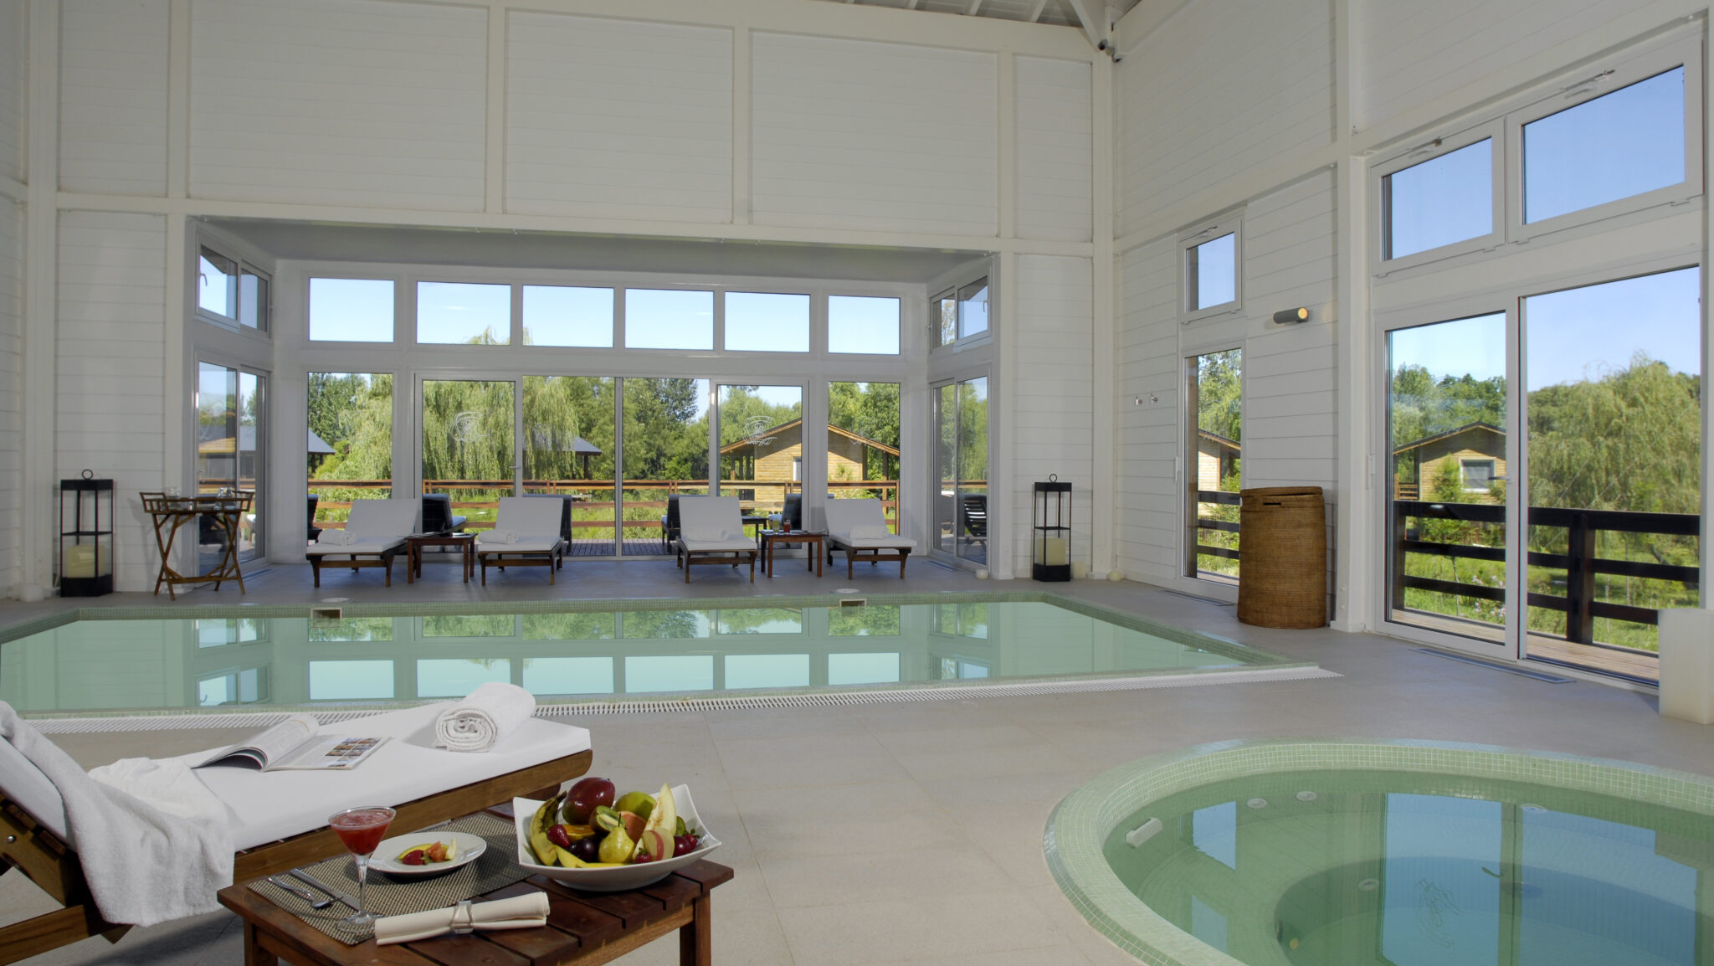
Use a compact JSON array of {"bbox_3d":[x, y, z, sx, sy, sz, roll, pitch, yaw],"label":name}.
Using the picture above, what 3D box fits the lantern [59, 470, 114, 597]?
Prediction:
[{"bbox_3d":[-6.495,0.421,8.432,0.270,1.060,0.270,0,1,-12],"label":"lantern"}]

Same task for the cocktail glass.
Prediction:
[{"bbox_3d":[-0.725,0.566,1.462,0.088,0.157,0.088,0,1,-12],"label":"cocktail glass"}]

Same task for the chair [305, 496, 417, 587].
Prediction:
[{"bbox_3d":[-4.914,0.575,10.026,0.670,0.810,1.763,0,1,-14],"label":"chair"}]

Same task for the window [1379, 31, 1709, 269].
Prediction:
[{"bbox_3d":[3.970,-1.862,6.083,0.080,0.803,2.343,0,1,-11],"label":"window"}]

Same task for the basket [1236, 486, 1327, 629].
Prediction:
[{"bbox_3d":[3.006,0.517,7.053,0.575,0.939,0.575,1,1,35],"label":"basket"}]

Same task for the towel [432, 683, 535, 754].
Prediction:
[{"bbox_3d":[-0.944,0.591,2.567,0.145,0.112,0.330,0,1,-2],"label":"towel"}]

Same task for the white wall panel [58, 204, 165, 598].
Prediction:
[{"bbox_3d":[-6.628,-0.710,8.897,0.860,3.368,0.050,0,1,-11],"label":"white wall panel"}]

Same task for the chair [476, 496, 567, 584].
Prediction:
[{"bbox_3d":[-3.312,0.558,9.999,0.678,0.758,1.823,0,1,-14],"label":"chair"}]

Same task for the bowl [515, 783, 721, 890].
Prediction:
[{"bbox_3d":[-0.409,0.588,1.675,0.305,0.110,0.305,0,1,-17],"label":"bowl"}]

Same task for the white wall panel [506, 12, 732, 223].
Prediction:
[{"bbox_3d":[-2.279,-3.523,9.689,2.152,1.938,0.050,0,1,-11],"label":"white wall panel"}]

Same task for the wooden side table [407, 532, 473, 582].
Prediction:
[{"bbox_3d":[-4.161,0.753,10.036,0.560,0.460,0.570,0,1,-11],"label":"wooden side table"}]

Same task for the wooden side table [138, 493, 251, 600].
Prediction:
[{"bbox_3d":[-5.583,0.512,8.468,0.445,0.880,0.700,1,1,33],"label":"wooden side table"}]

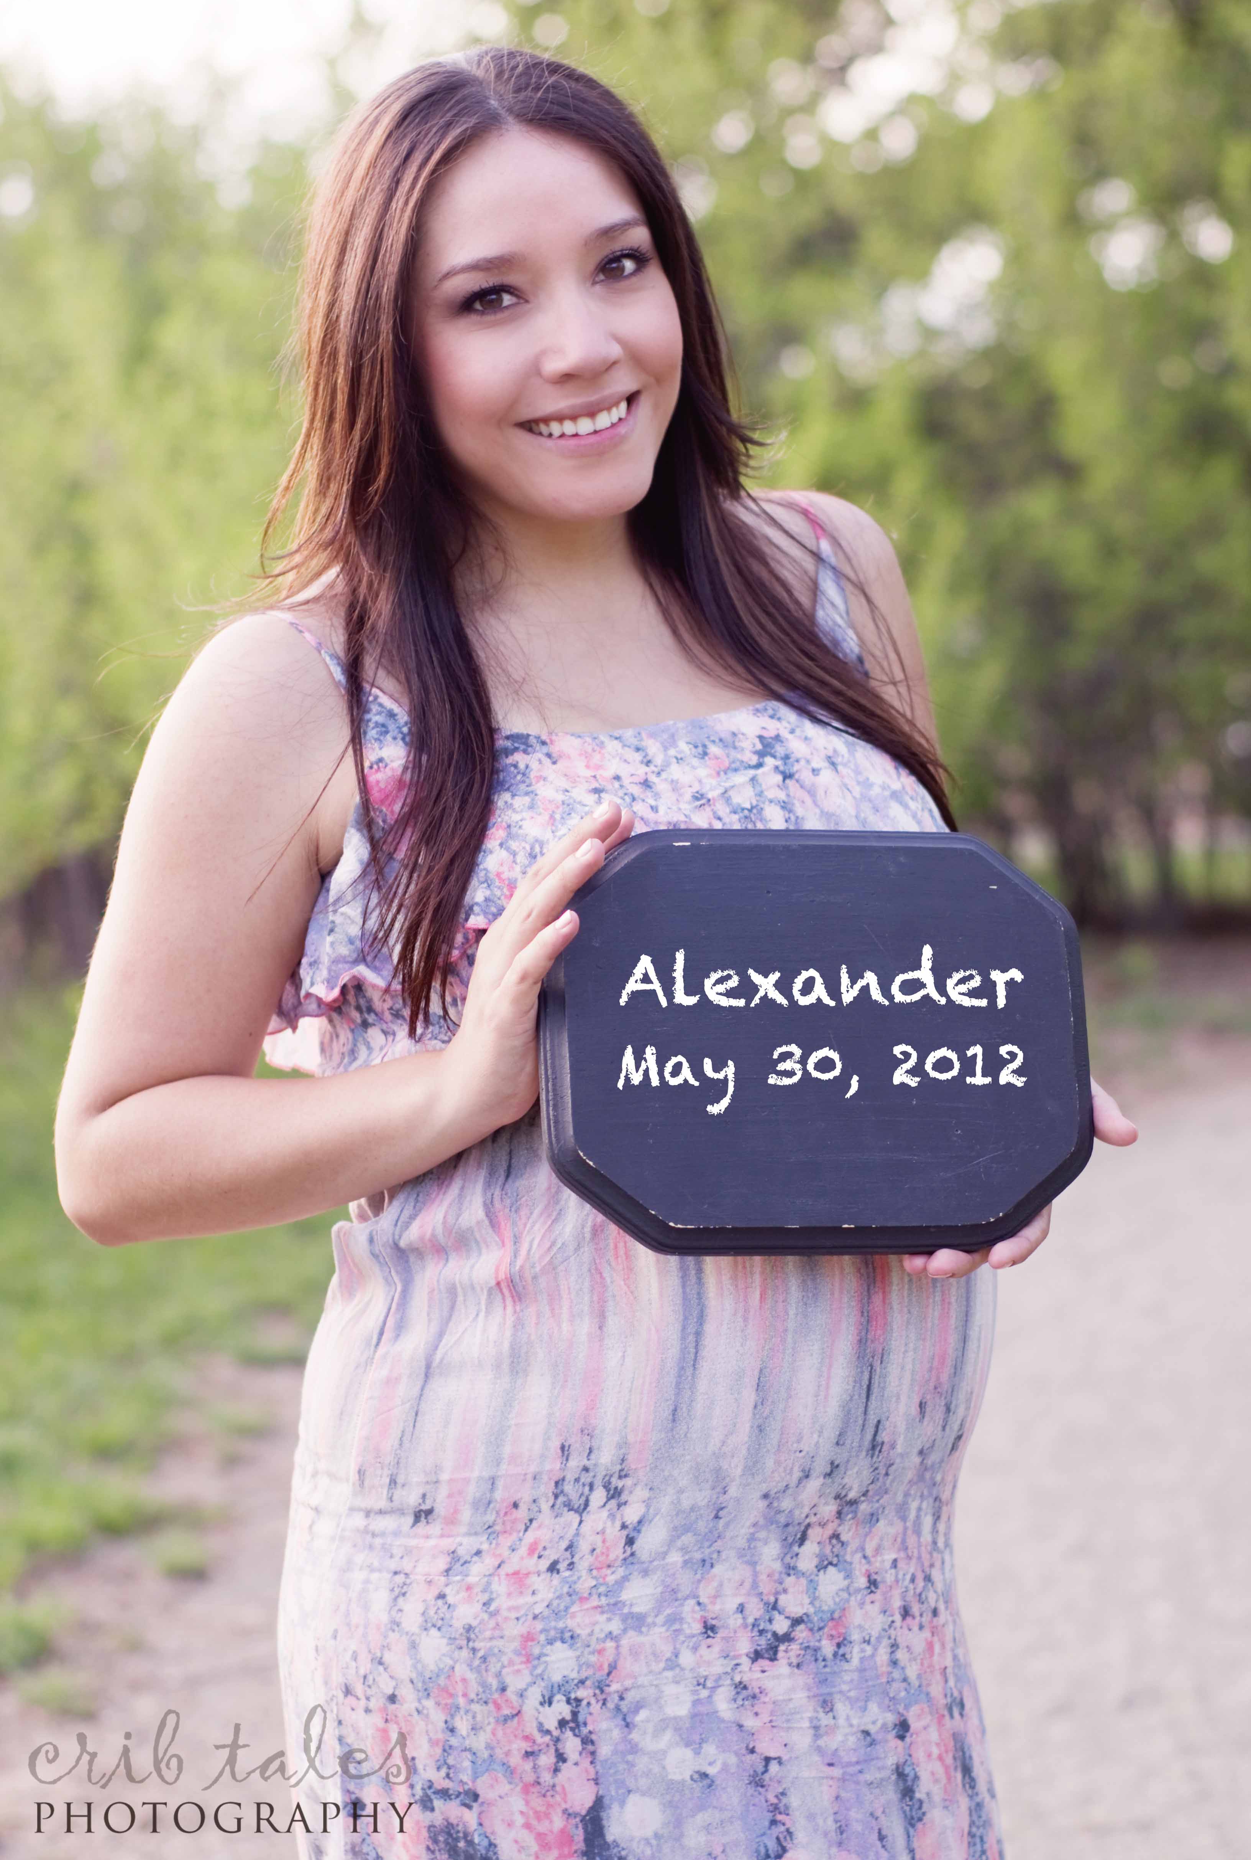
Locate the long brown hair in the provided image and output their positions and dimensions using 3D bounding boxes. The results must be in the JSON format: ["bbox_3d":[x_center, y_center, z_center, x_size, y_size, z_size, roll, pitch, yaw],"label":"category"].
[{"bbox_3d":[-0.011,-0.194,1.950,0.310,0.490,0.250,-4,2,-21],"label":"long brown hair"}]

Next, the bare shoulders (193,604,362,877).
[{"bbox_3d":[-0.169,-0.092,1.900,0.090,0.138,0.105,-1,2,-25],"label":"bare shoulders"}]

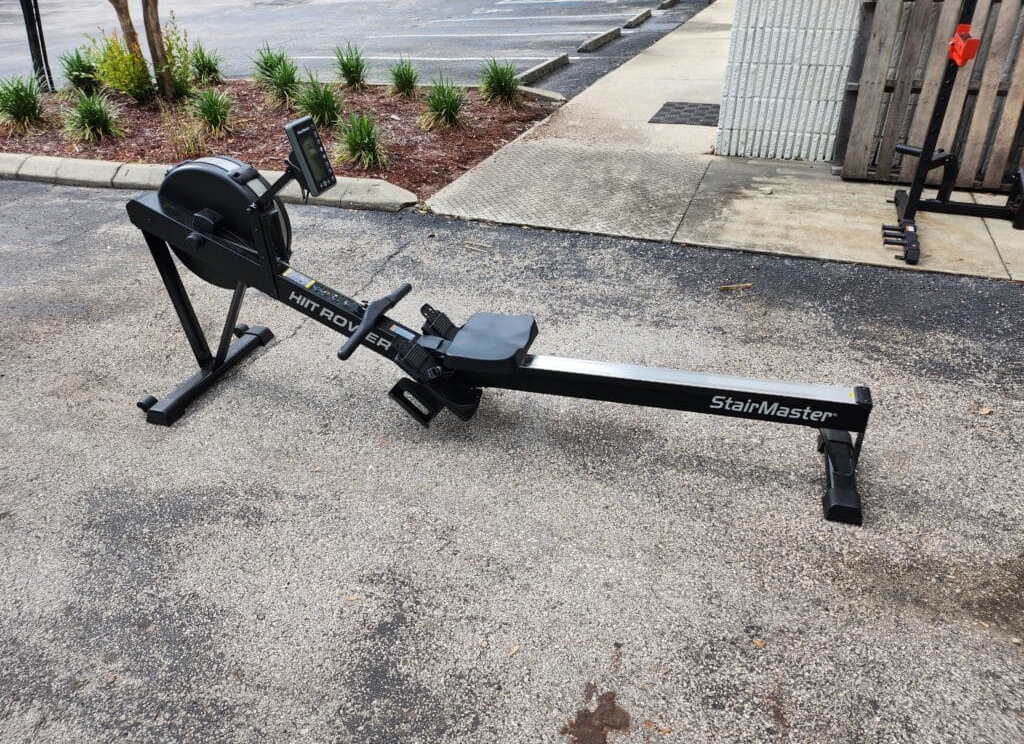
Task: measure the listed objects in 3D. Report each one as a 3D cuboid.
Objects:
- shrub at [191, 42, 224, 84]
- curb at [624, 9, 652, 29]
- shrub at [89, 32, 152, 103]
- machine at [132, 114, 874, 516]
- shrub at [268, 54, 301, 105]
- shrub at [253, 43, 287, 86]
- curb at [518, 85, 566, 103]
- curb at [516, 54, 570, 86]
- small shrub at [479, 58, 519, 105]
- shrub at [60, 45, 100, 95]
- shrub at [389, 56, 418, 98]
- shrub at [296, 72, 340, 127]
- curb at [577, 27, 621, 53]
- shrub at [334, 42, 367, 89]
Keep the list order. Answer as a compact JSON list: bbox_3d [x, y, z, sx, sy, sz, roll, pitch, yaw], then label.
[{"bbox_3d":[-3.340,-3.350,7.668,0.367,0.420,0.367,-13,34,-18],"label":"shrub"},{"bbox_3d":[2.262,-6.314,12.670,0.170,0.125,1.830,11,34,19],"label":"curb"},{"bbox_3d":[-3.833,-3.007,6.969,0.645,0.625,0.548,-1,32,0],"label":"shrub"},{"bbox_3d":[-0.117,-0.235,2.133,2.347,0.960,0.644,9,34,16],"label":"machine"},{"bbox_3d":[-2.158,-2.796,6.761,0.304,0.419,0.304,-1,32,0],"label":"shrub"},{"bbox_3d":[-2.577,-3.228,7.438,0.388,0.427,0.388,-10,33,-15],"label":"shrub"},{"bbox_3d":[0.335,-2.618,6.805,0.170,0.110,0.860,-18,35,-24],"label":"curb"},{"bbox_3d":[0.366,-3.578,8.363,0.150,0.125,1.717,11,34,19],"label":"curb"},{"bbox_3d":[-0.100,-2.698,6.558,0.378,0.382,0.378,-1,32,0],"label":"small shrub"},{"bbox_3d":[-4.530,-3.126,7.334,0.434,0.432,0.434,-18,35,-25],"label":"shrub"},{"bbox_3d":[-1.071,-2.894,6.890,0.291,0.380,0.291,-5,32,-7],"label":"shrub"},{"bbox_3d":[-1.643,-2.295,5.884,0.390,0.439,0.390,-9,33,-12],"label":"shrub"},{"bbox_3d":[1.335,-4.953,10.560,0.170,0.125,1.830,11,34,19],"label":"curb"},{"bbox_3d":[-1.673,-3.209,7.381,0.332,0.433,0.332,-1,32,0],"label":"shrub"}]

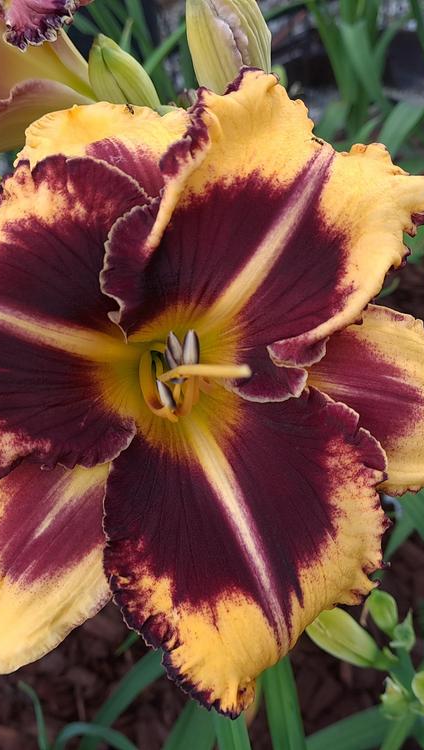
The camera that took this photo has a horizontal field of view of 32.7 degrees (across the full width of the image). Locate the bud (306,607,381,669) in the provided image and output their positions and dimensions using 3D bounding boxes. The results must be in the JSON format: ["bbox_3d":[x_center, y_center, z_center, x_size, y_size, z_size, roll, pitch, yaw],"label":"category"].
[{"bbox_3d":[0.066,0.131,0.360,0.048,0.021,0.021,34,79,-1],"label":"bud"}]

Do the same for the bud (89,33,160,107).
[{"bbox_3d":[-0.030,-0.105,0.250,0.017,0.038,0.017,-44,41,12],"label":"bud"}]

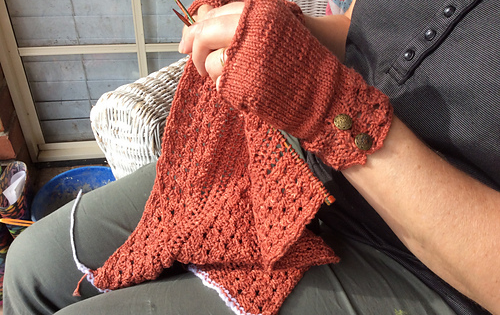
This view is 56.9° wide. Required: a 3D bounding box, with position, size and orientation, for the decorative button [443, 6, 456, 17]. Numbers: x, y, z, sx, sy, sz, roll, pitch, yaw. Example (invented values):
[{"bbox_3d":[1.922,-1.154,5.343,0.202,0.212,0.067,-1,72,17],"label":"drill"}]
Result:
[{"bbox_3d":[0.222,-0.162,0.513,0.005,0.013,0.013,30,19,-44],"label":"decorative button"}]

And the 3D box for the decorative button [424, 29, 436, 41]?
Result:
[{"bbox_3d":[0.204,-0.138,0.521,0.005,0.013,0.013,30,19,-44],"label":"decorative button"}]

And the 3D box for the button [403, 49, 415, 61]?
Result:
[{"bbox_3d":[0.182,-0.117,0.530,0.005,0.013,0.013,30,19,-44],"label":"button"}]

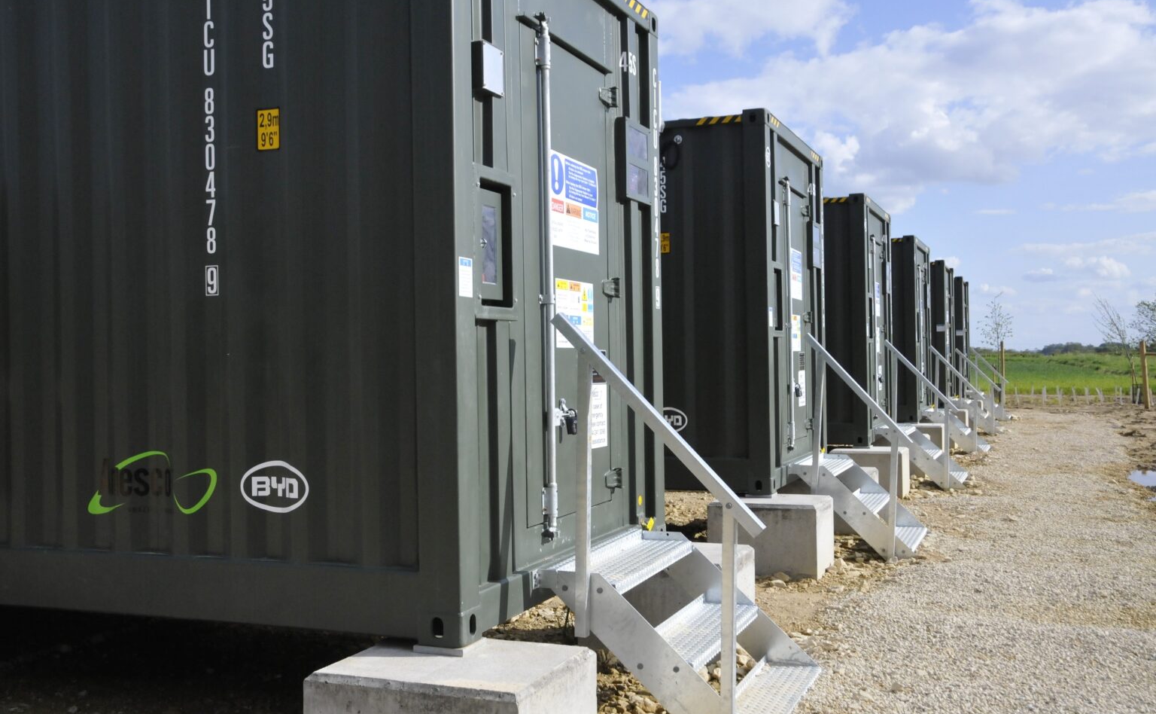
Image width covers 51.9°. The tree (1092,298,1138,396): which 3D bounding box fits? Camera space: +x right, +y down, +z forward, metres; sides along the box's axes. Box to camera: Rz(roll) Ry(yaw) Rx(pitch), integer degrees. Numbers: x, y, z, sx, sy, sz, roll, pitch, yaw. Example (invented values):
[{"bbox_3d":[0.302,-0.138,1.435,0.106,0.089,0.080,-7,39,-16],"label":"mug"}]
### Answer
[{"bbox_3d":[16.915,-0.284,37.321,1.420,3.380,1.278,-1,0,24],"label":"tree"}]

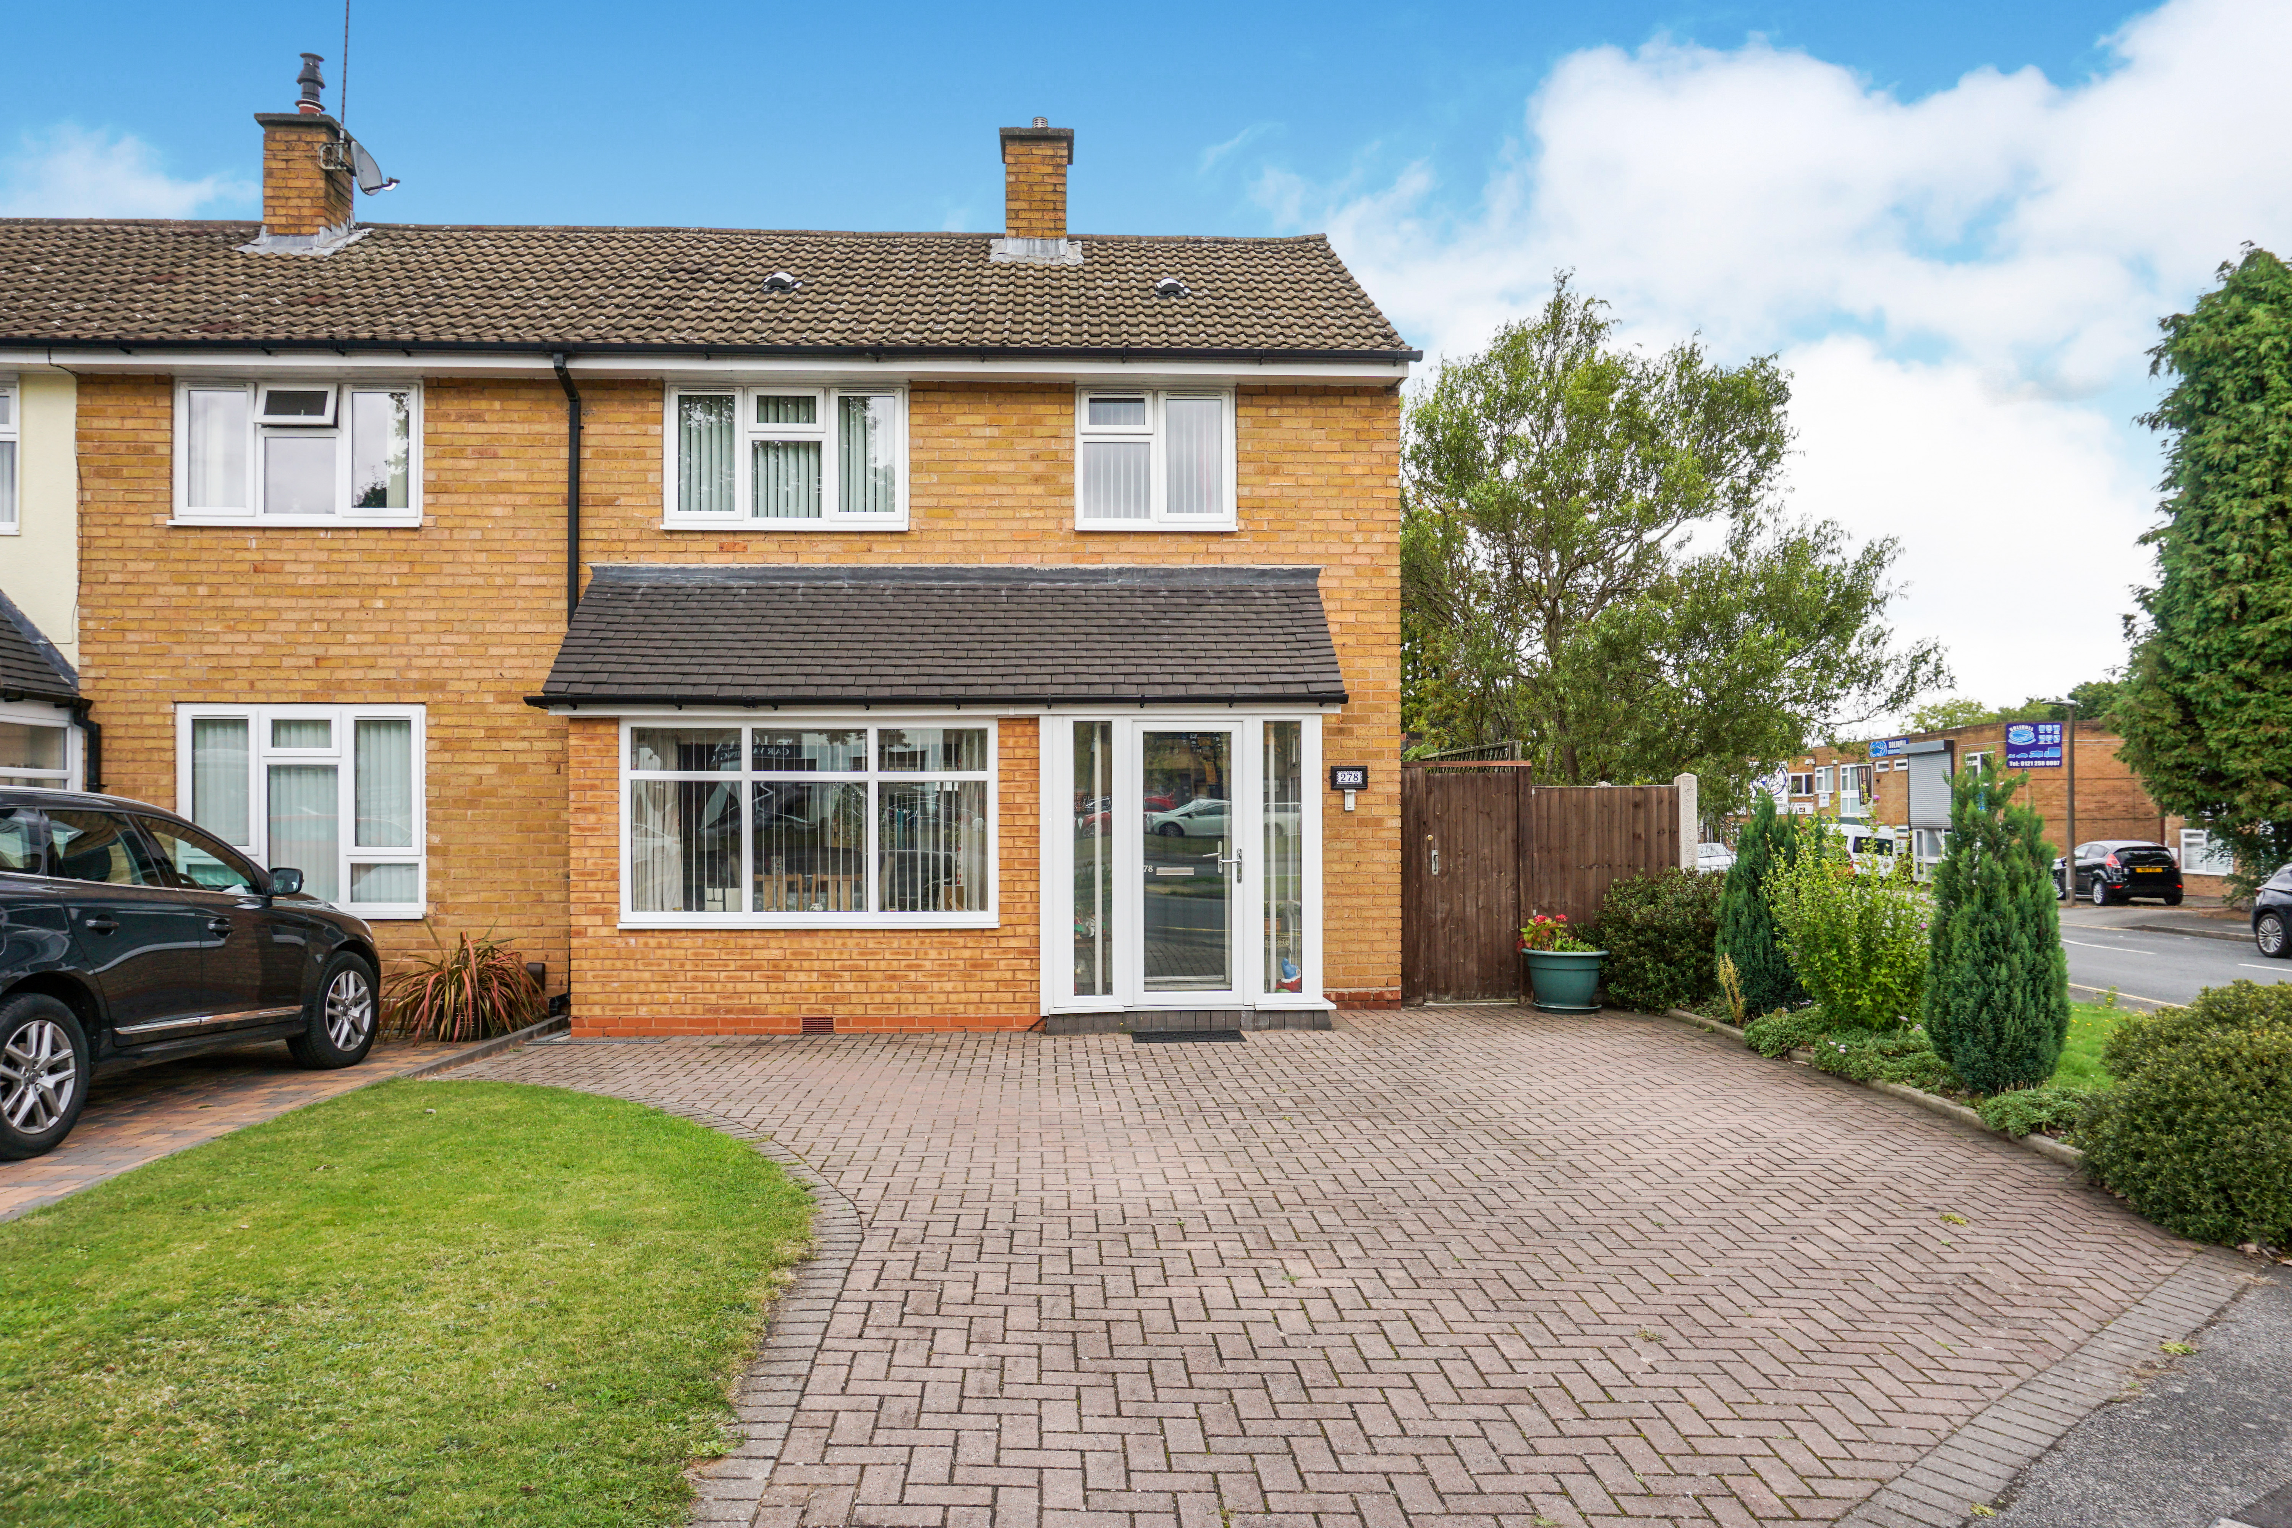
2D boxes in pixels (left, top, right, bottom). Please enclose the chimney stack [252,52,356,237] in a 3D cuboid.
[{"bbox_3d":[-7.945,-5.820,14.530,0.680,1.840,0.670,0,0,-3],"label":"chimney stack"}]

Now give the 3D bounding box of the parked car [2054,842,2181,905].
[{"bbox_3d":[23.666,2.613,37.309,1.750,1.480,3.950,0,0,12],"label":"parked car"}]

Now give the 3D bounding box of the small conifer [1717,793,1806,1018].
[{"bbox_3d":[4.509,1.031,11.200,0.660,1.650,0.660,0,0,-3],"label":"small conifer"}]

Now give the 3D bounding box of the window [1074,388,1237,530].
[{"bbox_3d":[0.075,-2.320,11.640,1.220,1.070,0.110,0,0,-3],"label":"window"}]

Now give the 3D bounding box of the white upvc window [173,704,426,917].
[{"bbox_3d":[-6.244,0.351,11.297,1.809,1.588,0.120,0,0,-3],"label":"white upvc window"}]

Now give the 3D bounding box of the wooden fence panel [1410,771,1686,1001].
[{"bbox_3d":[3.079,0.966,11.860,2.170,1.790,0.100,0,0,-3],"label":"wooden fence panel"}]

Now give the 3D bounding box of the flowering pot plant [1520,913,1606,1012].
[{"bbox_3d":[3.155,1.490,11.550,0.650,0.720,0.630,0,0,-3],"label":"flowering pot plant"}]

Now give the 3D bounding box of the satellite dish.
[{"bbox_3d":[-7.282,-5.631,14.400,0.450,0.530,0.510,0,0,6],"label":"satellite dish"}]

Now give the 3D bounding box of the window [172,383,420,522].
[{"bbox_3d":[-6.272,-2.299,11.311,1.798,1.088,0.120,0,0,-3],"label":"window"}]

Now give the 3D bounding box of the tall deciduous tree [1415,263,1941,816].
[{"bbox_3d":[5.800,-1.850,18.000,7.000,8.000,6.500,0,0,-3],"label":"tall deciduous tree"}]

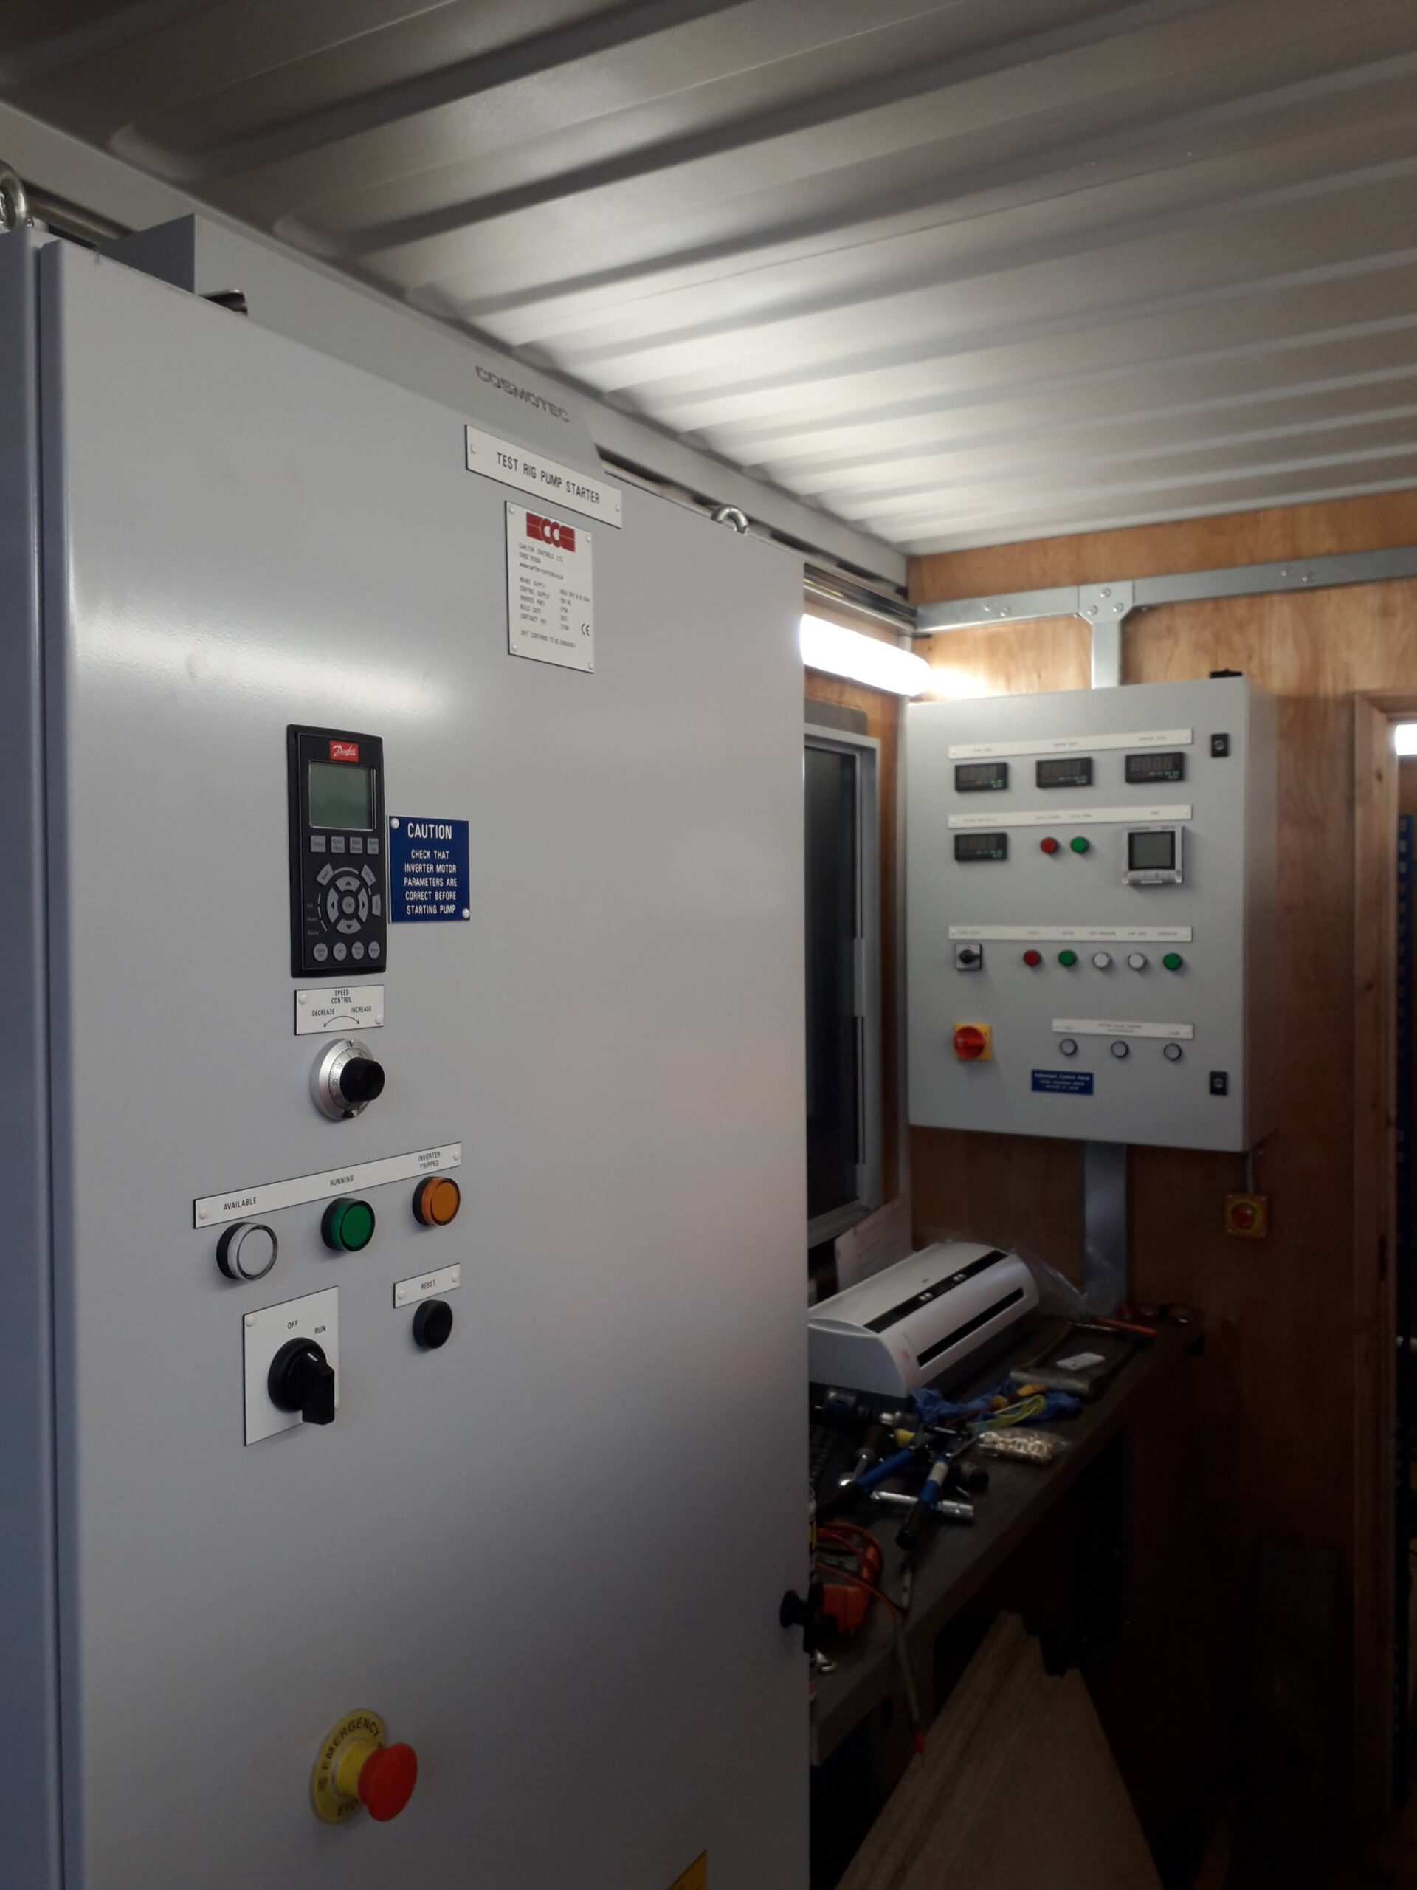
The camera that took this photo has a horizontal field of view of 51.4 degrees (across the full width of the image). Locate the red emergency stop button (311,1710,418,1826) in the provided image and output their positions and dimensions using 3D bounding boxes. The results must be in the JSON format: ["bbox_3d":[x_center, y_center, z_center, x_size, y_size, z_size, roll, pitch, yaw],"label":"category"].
[{"bbox_3d":[-0.187,0.465,0.824,0.039,0.060,0.060,1,2,32],"label":"red emergency stop button"}]

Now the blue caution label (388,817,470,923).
[{"bbox_3d":[-0.168,-0.045,0.898,0.002,0.063,0.072,1,2,31],"label":"blue caution label"}]

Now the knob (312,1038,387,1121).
[{"bbox_3d":[-0.196,0.076,0.817,0.024,0.046,0.046,1,2,32],"label":"knob"}]

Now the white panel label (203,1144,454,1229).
[{"bbox_3d":[-0.208,0.135,0.837,0.002,0.015,0.206,1,2,31],"label":"white panel label"}]

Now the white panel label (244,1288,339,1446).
[{"bbox_3d":[-0.227,0.230,0.807,0.002,0.070,0.067,1,2,31],"label":"white panel label"}]

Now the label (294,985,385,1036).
[{"bbox_3d":[-0.204,0.036,0.823,0.002,0.024,0.066,1,2,32],"label":"label"}]

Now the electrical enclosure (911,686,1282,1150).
[{"bbox_3d":[0.706,-0.055,2.739,0.601,0.796,0.270,1,2,31],"label":"electrical enclosure"}]

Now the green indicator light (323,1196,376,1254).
[{"bbox_3d":[-0.203,0.159,0.835,0.014,0.029,0.029,1,2,31],"label":"green indicator light"}]

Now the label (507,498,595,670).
[{"bbox_3d":[-0.104,-0.235,0.982,0.002,0.096,0.092,1,2,32],"label":"label"}]

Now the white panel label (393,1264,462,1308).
[{"bbox_3d":[-0.168,0.205,0.886,0.002,0.014,0.057,1,2,32],"label":"white panel label"}]

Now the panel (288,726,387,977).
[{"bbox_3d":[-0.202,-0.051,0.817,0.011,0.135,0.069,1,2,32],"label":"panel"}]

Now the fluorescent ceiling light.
[{"bbox_3d":[0.093,-0.523,2.444,0.088,0.095,1.220,1,2,31],"label":"fluorescent ceiling light"}]

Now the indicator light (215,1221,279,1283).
[{"bbox_3d":[-0.240,0.161,0.772,0.014,0.030,0.030,1,2,31],"label":"indicator light"}]

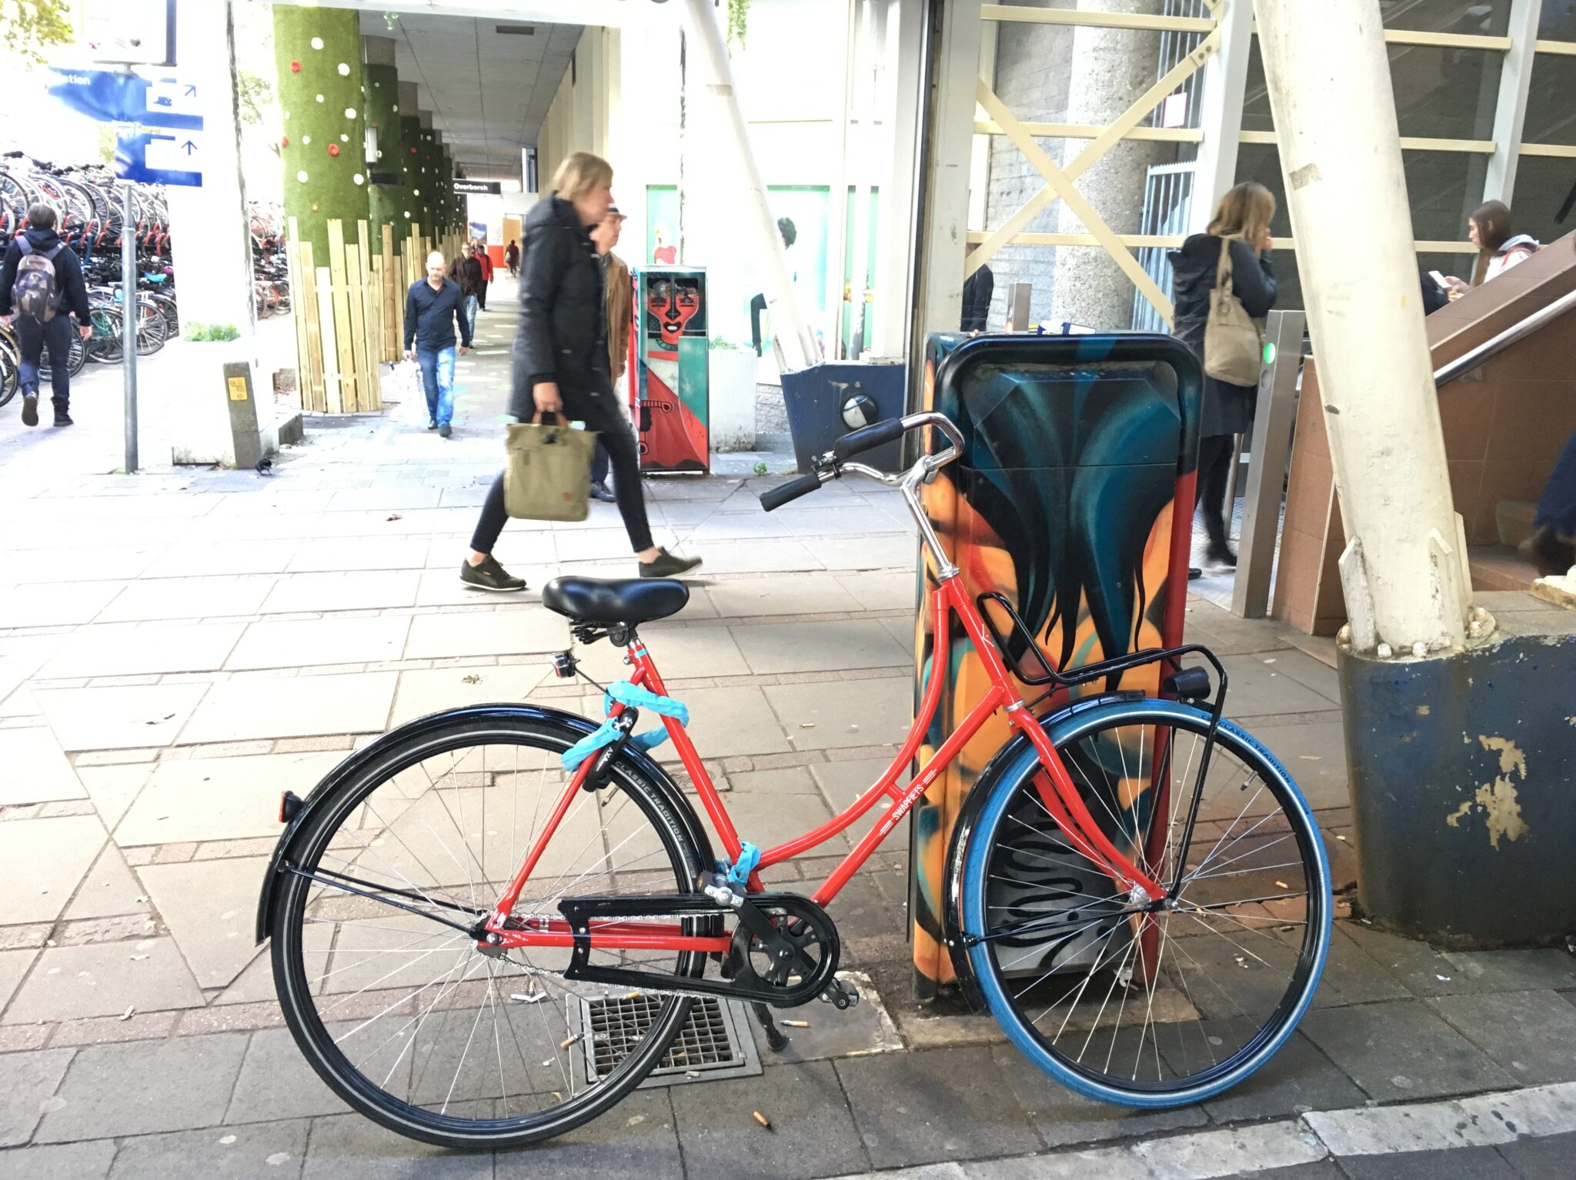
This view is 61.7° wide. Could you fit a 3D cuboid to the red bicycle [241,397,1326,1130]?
[{"bbox_3d":[0.060,0.300,2.370,1.880,1.200,0.600,-1,5,-8],"label":"red bicycle"}]

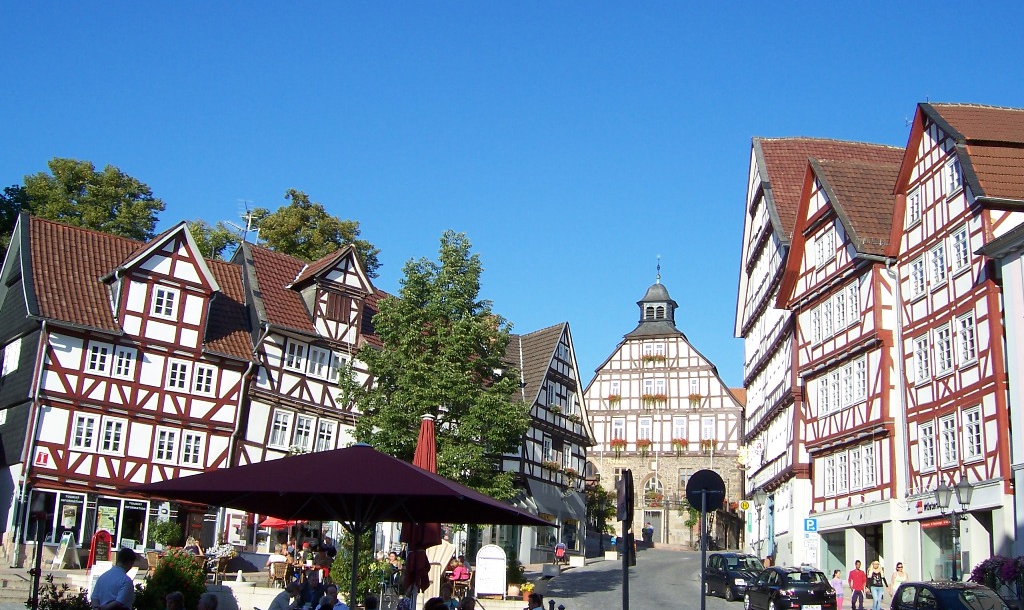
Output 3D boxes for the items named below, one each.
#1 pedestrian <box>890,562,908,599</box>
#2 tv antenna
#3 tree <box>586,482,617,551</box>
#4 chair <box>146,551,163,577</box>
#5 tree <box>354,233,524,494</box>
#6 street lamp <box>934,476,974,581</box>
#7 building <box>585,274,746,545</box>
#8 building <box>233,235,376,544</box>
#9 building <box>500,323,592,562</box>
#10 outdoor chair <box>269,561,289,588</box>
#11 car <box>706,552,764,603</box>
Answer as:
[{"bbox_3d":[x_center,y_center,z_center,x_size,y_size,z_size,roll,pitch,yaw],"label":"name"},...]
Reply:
[{"bbox_3d":[11.237,8.316,30.873,0.500,1.660,0.350,-1,-16,14],"label":"pedestrian"},{"bbox_3d":[-10.663,-3.250,42.147,1.300,1.790,1.200,1,-15,10],"label":"tv antenna"},{"bbox_3d":[4.999,12.510,63.000,2.900,4.130,2.900,3,-15,0],"label":"tree"},{"bbox_3d":[-11.504,8.411,34.324,0.570,0.900,0.550,12,-17,-29],"label":"chair"},{"bbox_3d":[-2.340,3.231,32.031,5.600,10.600,5.400,3,-15,0],"label":"tree"},{"bbox_3d":[11.504,6.480,27.643,0.450,4.100,1.450,5,-15,-6],"label":"street lamp"},{"bbox_3d":[13.968,8.876,85.084,12.900,21.470,14.000,-4,-17,26],"label":"building"},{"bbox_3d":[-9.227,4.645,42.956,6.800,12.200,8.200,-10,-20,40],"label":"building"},{"bbox_3d":[-1.261,6.208,47.999,7.500,10.400,8.200,-4,-17,24],"label":"building"},{"bbox_3d":[-6.530,7.620,29.688,0.570,0.860,0.600,-2,-16,20],"label":"outdoor chair"},{"bbox_3d":[7.886,9.445,36.939,1.670,1.570,3.750,5,-11,-8],"label":"car"}]

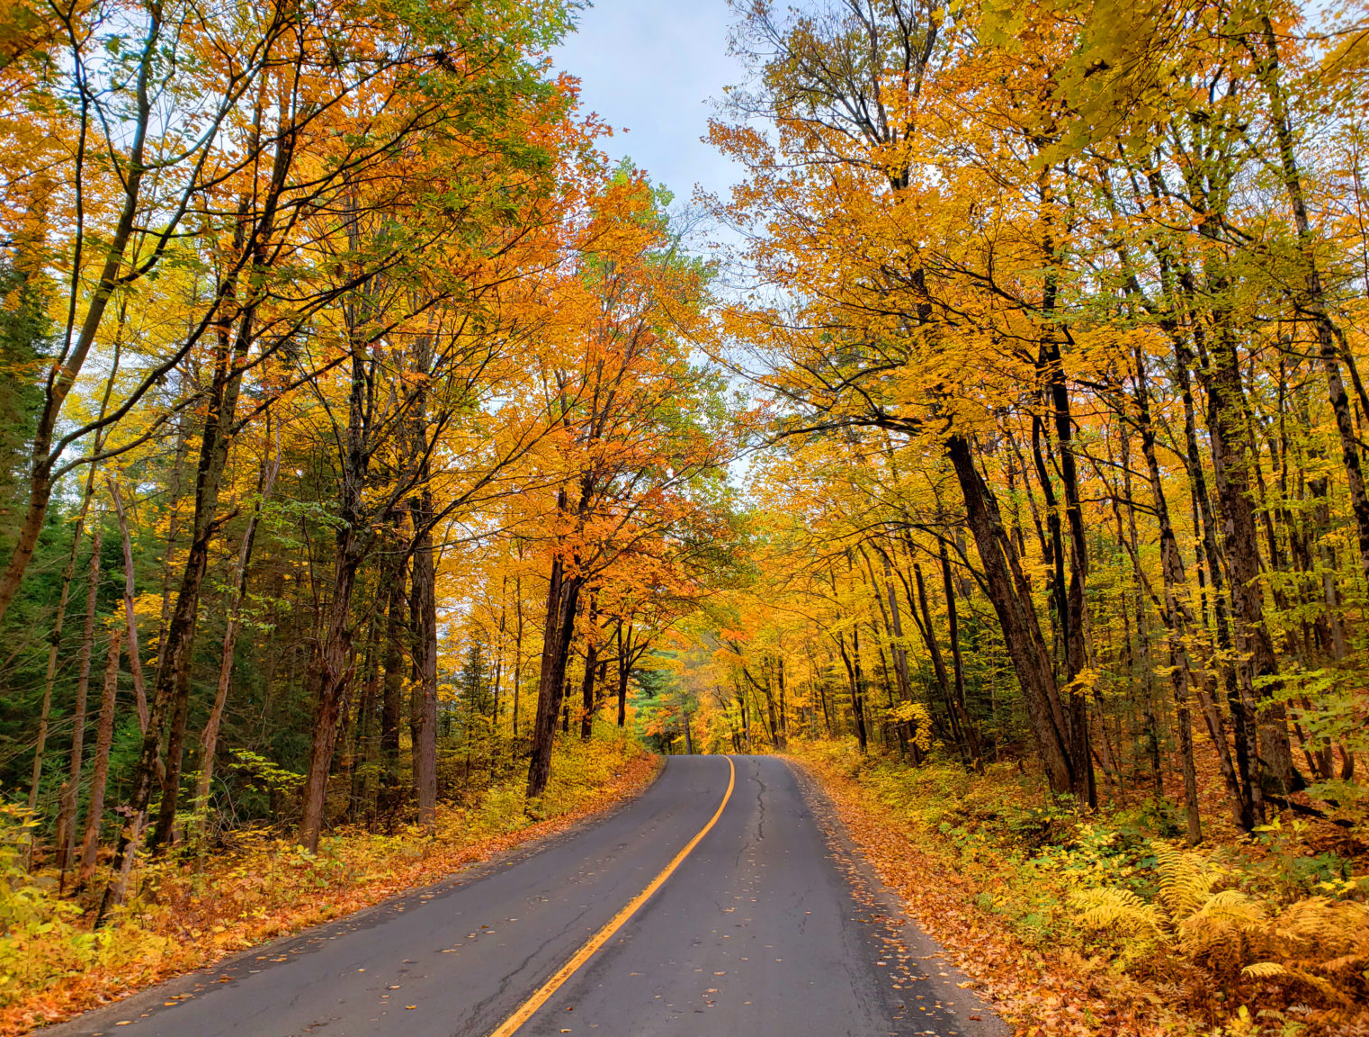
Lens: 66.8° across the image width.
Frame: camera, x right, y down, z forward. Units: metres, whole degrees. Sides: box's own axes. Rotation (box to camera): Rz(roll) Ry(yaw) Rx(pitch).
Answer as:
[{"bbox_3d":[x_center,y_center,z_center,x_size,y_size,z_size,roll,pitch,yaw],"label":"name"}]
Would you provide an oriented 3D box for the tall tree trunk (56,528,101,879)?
[{"bbox_3d":[-8.195,2.447,14.156,0.162,4.719,0.162,4,-14,-29],"label":"tall tree trunk"}]

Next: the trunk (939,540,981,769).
[{"bbox_3d":[9.510,4.640,35.837,0.335,7.934,0.335,-9,-13,14],"label":"trunk"}]

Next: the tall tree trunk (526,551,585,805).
[{"bbox_3d":[-3.260,3.827,25.778,0.804,6.488,0.509,7,-12,-6],"label":"tall tree trunk"}]

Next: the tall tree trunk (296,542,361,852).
[{"bbox_3d":[-5.754,2.856,16.817,0.455,5.060,0.367,7,-13,-18],"label":"tall tree trunk"}]

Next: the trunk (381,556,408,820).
[{"bbox_3d":[-6.790,3.852,24.237,0.429,6.006,0.429,3,-13,-15],"label":"trunk"}]

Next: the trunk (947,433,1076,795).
[{"bbox_3d":[7.932,2.215,25.619,0.640,9.257,0.586,-16,-13,15],"label":"trunk"}]

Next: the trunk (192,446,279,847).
[{"bbox_3d":[-7.139,2.027,16.677,0.226,6.639,0.208,10,-13,-22],"label":"trunk"}]

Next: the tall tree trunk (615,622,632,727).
[{"bbox_3d":[-2.606,6.638,43.589,0.453,4.626,0.317,1,-12,-3],"label":"tall tree trunk"}]

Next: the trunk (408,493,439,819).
[{"bbox_3d":[-5.347,2.906,21.373,0.534,6.833,0.400,0,-13,-14],"label":"trunk"}]

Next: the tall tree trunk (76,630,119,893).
[{"bbox_3d":[-7.202,2.949,12.783,0.186,3.146,0.186,7,-14,-28],"label":"tall tree trunk"}]

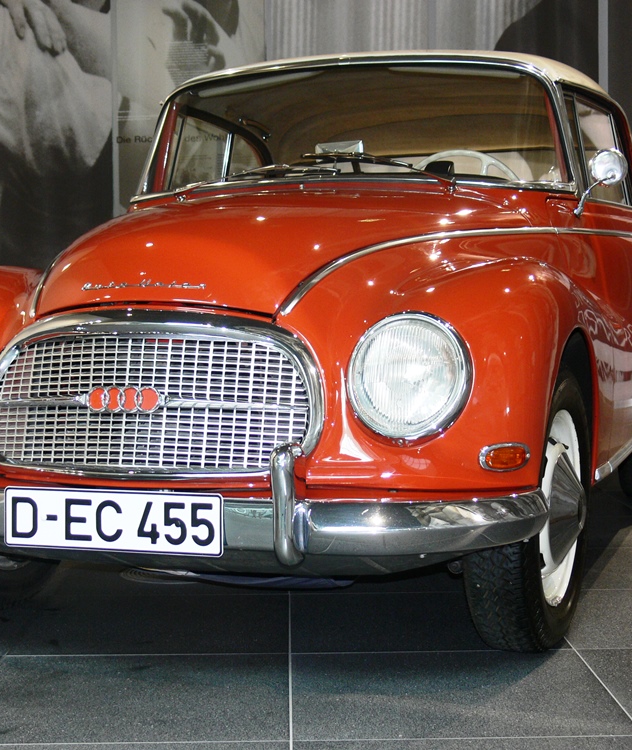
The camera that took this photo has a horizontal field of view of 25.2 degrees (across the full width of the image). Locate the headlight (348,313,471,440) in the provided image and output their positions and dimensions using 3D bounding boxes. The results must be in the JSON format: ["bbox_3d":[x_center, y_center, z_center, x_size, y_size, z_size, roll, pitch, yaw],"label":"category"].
[{"bbox_3d":[0.178,0.000,2.601,0.233,0.235,0.110,1,3,18],"label":"headlight"}]

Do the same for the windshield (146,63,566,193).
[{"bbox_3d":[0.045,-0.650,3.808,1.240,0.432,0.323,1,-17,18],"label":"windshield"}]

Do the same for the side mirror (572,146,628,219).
[{"bbox_3d":[0.735,-0.494,3.635,0.130,0.180,0.130,1,3,18],"label":"side mirror"}]

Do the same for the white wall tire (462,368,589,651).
[{"bbox_3d":[0.459,0.274,3.015,0.160,0.620,0.620,1,3,18],"label":"white wall tire"}]

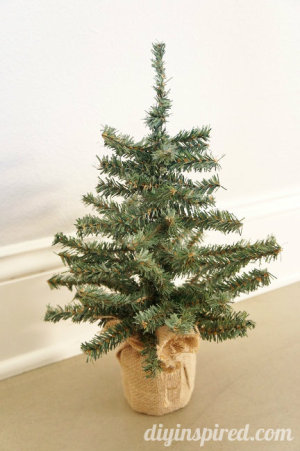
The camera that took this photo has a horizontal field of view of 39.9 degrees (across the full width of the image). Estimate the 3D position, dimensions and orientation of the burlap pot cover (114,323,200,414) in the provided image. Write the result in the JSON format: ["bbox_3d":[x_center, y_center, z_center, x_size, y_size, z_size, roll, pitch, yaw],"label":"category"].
[{"bbox_3d":[0.014,0.192,0.572,0.110,0.104,0.110,-1,24,0],"label":"burlap pot cover"}]

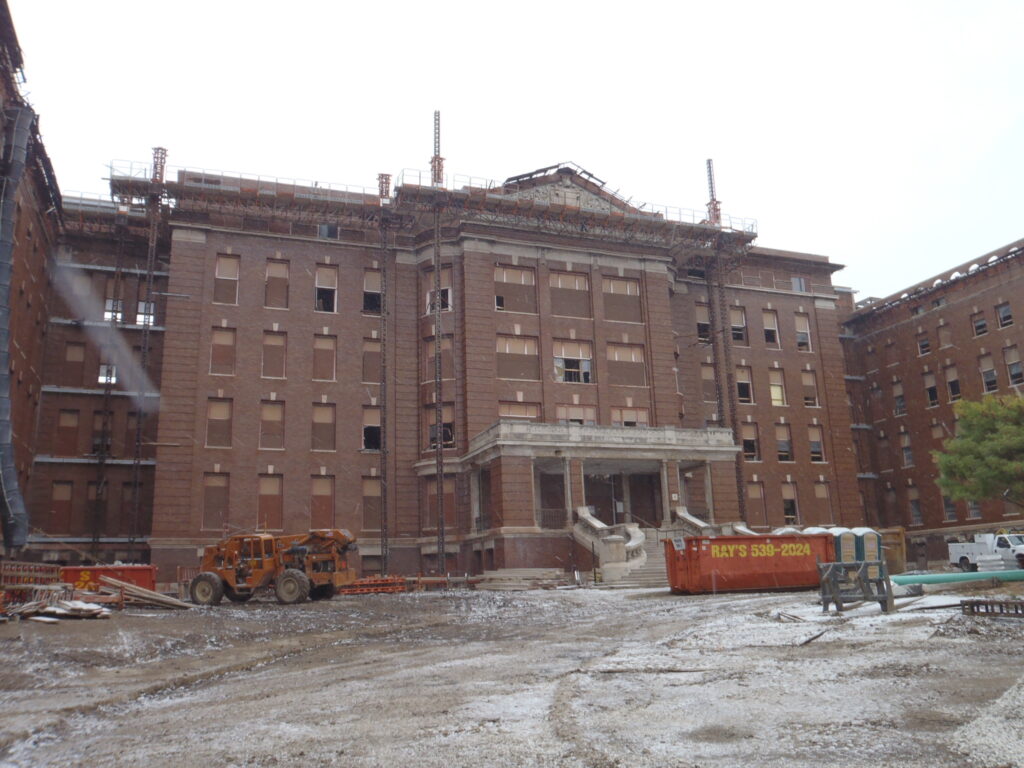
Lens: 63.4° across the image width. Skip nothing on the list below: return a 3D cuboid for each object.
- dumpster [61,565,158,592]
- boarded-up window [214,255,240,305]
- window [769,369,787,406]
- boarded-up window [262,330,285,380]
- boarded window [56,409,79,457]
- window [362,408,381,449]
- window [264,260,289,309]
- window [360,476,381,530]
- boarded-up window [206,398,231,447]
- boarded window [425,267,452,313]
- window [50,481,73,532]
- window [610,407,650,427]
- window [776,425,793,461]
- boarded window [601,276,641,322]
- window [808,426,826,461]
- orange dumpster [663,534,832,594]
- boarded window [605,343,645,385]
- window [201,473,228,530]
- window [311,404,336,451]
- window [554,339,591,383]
[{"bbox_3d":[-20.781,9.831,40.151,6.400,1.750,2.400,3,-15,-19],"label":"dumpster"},{"bbox_3d":[-16.787,-6.161,48.855,1.396,3.150,0.200,3,-15,-21],"label":"boarded-up window"},{"bbox_3d":[17.340,0.261,54.052,1.126,2.483,0.170,3,-15,-20],"label":"window"},{"bbox_3d":[-13.951,-1.686,48.815,1.396,2.855,0.200,3,-15,-21],"label":"boarded-up window"},{"bbox_3d":[-26.220,2.955,49.100,1.066,2.802,0.200,3,-15,-20],"label":"boarded window"},{"bbox_3d":[-7.542,2.456,45.039,1.211,2.562,0.160,3,-15,-20],"label":"window"},{"bbox_3d":[-12.390,-5.278,43.935,1.126,2.714,0.170,3,-15,-20],"label":"window"},{"bbox_3d":[-7.406,6.331,44.076,1.211,2.823,0.160,3,-15,-20],"label":"window"},{"bbox_3d":[-14.935,2.043,42.336,1.211,2.562,0.160,3,-15,-20],"label":"boarded-up window"},{"bbox_3d":[-4.519,-5.708,50.557,2.016,3.034,0.300,-8,-15,23],"label":"boarded window"},{"bbox_3d":[-22.462,6.213,41.342,0.947,2.637,0.170,3,-15,-20],"label":"window"},{"bbox_3d":[7.675,2.902,53.367,2.758,2.802,0.200,3,-15,-20],"label":"window"},{"bbox_3d":[17.455,3.811,53.194,1.126,2.496,0.170,3,-15,-20],"label":"window"},{"bbox_3d":[6.650,-4.976,49.525,2.359,2.798,0.160,3,-15,-20],"label":"boarded window"},{"bbox_3d":[19.855,3.949,54.089,1.126,2.496,0.170,3,-15,-20],"label":"window"},{"bbox_3d":[9.982,7.548,34.767,6.450,2.179,2.440,1,-14,-11],"label":"orange dumpster"},{"bbox_3d":[7.540,-1.212,54.387,2.758,2.803,0.200,3,-15,-20],"label":"boarded window"},{"bbox_3d":[-14.424,5.744,40.345,1.126,2.726,0.170,3,-15,-20],"label":"window"},{"bbox_3d":[-10.006,2.319,44.138,1.211,2.562,0.160,3,-15,-20],"label":"window"},{"bbox_3d":[3.577,-1.257,47.383,2.359,2.530,0.160,3,-15,-20],"label":"window"}]

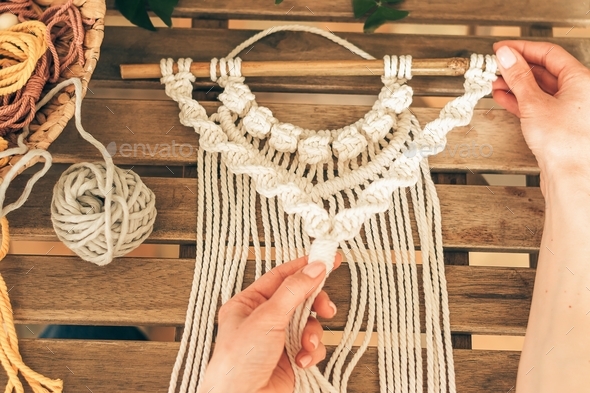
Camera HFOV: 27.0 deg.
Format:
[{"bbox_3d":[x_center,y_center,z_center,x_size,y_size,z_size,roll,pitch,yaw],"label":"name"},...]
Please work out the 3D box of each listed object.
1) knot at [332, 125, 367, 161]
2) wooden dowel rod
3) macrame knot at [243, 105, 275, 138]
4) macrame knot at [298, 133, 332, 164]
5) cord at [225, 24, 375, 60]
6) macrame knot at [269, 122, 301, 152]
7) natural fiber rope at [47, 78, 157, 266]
[{"bbox_3d":[0.041,-0.041,0.934,0.024,0.020,0.024,-18,72,-8],"label":"knot"},{"bbox_3d":[0.014,-0.099,0.952,0.301,0.012,0.012,-1,70,2],"label":"wooden dowel rod"},{"bbox_3d":[-0.028,-0.056,0.938,0.024,0.020,0.024,30,72,9],"label":"macrame knot"},{"bbox_3d":[0.015,-0.036,0.932,0.024,0.020,0.024,-2,70,-2],"label":"macrame knot"},{"bbox_3d":[0.004,-0.120,0.956,0.115,0.014,0.028,0,70,0],"label":"cord"},{"bbox_3d":[-0.008,-0.044,0.934,0.024,0.020,0.024,15,71,4],"label":"macrame knot"},{"bbox_3d":[-0.138,-0.011,0.890,0.080,0.080,0.123,2,70,0],"label":"natural fiber rope"}]

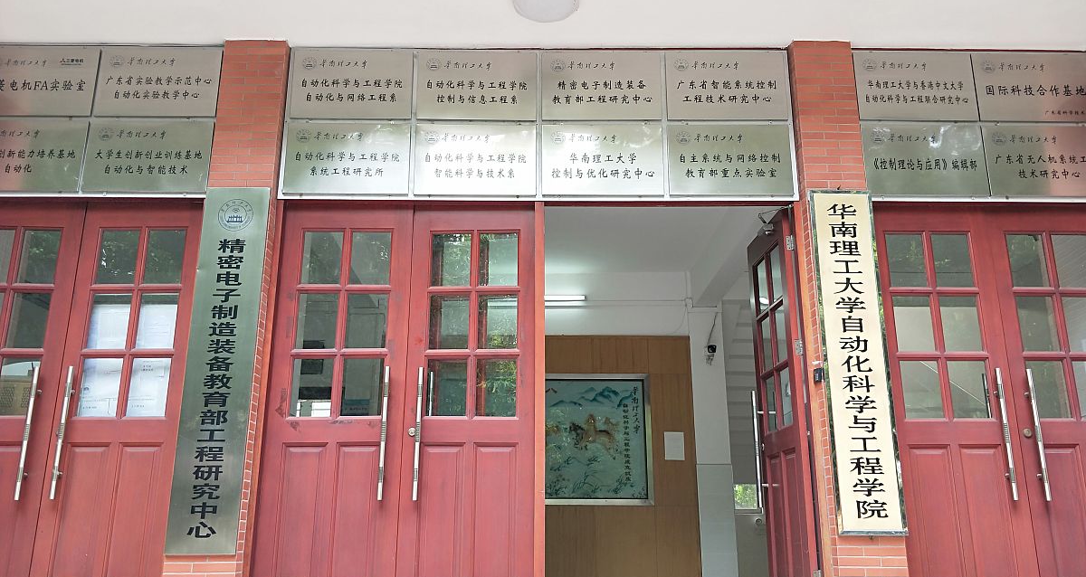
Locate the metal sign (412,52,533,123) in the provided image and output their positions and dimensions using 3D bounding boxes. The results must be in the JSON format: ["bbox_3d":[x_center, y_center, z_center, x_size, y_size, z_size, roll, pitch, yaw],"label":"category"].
[{"bbox_3d":[-0.437,-1.335,5.193,0.790,0.493,0.025,0,-15,-1],"label":"metal sign"}]

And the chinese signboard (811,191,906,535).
[{"bbox_3d":[1.860,0.394,4.686,0.378,2.059,0.050,0,-15,0],"label":"chinese signboard"}]

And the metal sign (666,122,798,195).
[{"bbox_3d":[1.215,-0.829,5.080,0.790,0.493,0.025,0,-15,-1],"label":"metal sign"}]

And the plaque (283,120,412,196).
[{"bbox_3d":[-1.258,-0.836,5.055,0.790,0.493,0.025,0,-15,-1],"label":"plaque"}]

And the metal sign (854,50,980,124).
[{"bbox_3d":[2.480,-1.335,5.224,0.790,0.493,0.025,0,-15,-1],"label":"metal sign"}]

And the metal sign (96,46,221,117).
[{"bbox_3d":[-2.558,-1.372,5.238,0.814,0.519,0.030,0,-15,0],"label":"metal sign"}]

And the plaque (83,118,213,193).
[{"bbox_3d":[-2.530,-0.846,5.043,0.790,0.493,0.025,0,-15,-1],"label":"plaque"}]

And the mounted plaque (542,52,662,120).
[{"bbox_3d":[0.390,-1.340,5.203,0.790,0.493,0.025,0,-15,-1],"label":"mounted plaque"}]

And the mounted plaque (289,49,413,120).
[{"bbox_3d":[-1.276,-1.359,5.245,0.813,0.519,0.030,0,-15,0],"label":"mounted plaque"}]

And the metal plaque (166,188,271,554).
[{"bbox_3d":[-1.905,0.430,4.654,0.396,2.184,0.030,0,-15,0],"label":"metal plaque"}]

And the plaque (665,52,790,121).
[{"bbox_3d":[1.235,-1.357,5.267,0.817,0.518,0.030,0,-15,0],"label":"plaque"}]

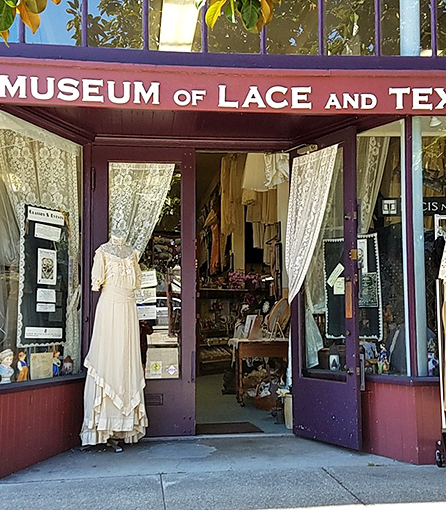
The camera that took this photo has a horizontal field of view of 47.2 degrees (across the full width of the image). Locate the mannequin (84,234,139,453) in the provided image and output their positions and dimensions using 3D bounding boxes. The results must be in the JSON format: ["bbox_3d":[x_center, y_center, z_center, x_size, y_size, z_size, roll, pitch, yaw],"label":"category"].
[{"bbox_3d":[-0.795,0.635,3.706,0.400,1.553,0.330,2,-5,-27],"label":"mannequin"}]

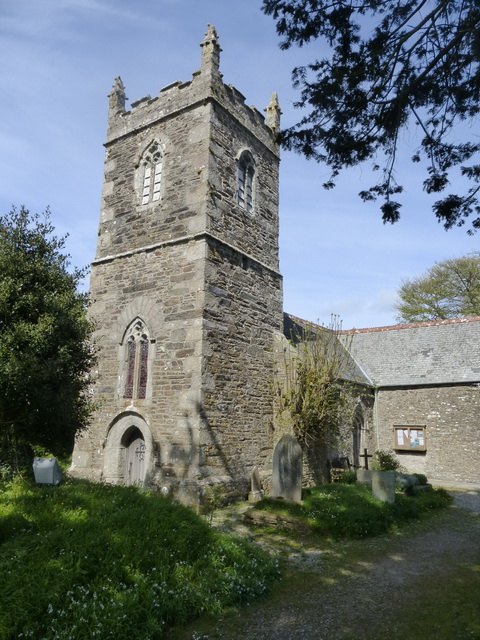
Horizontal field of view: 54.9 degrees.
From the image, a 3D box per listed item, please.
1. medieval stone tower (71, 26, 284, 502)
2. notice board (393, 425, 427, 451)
[{"bbox_3d":[-1.859,-1.823,16.701,5.247,15.098,4.851,-8,-15,33],"label":"medieval stone tower"},{"bbox_3d":[6.898,4.773,18.653,1.251,0.986,0.130,-8,-15,33],"label":"notice board"}]

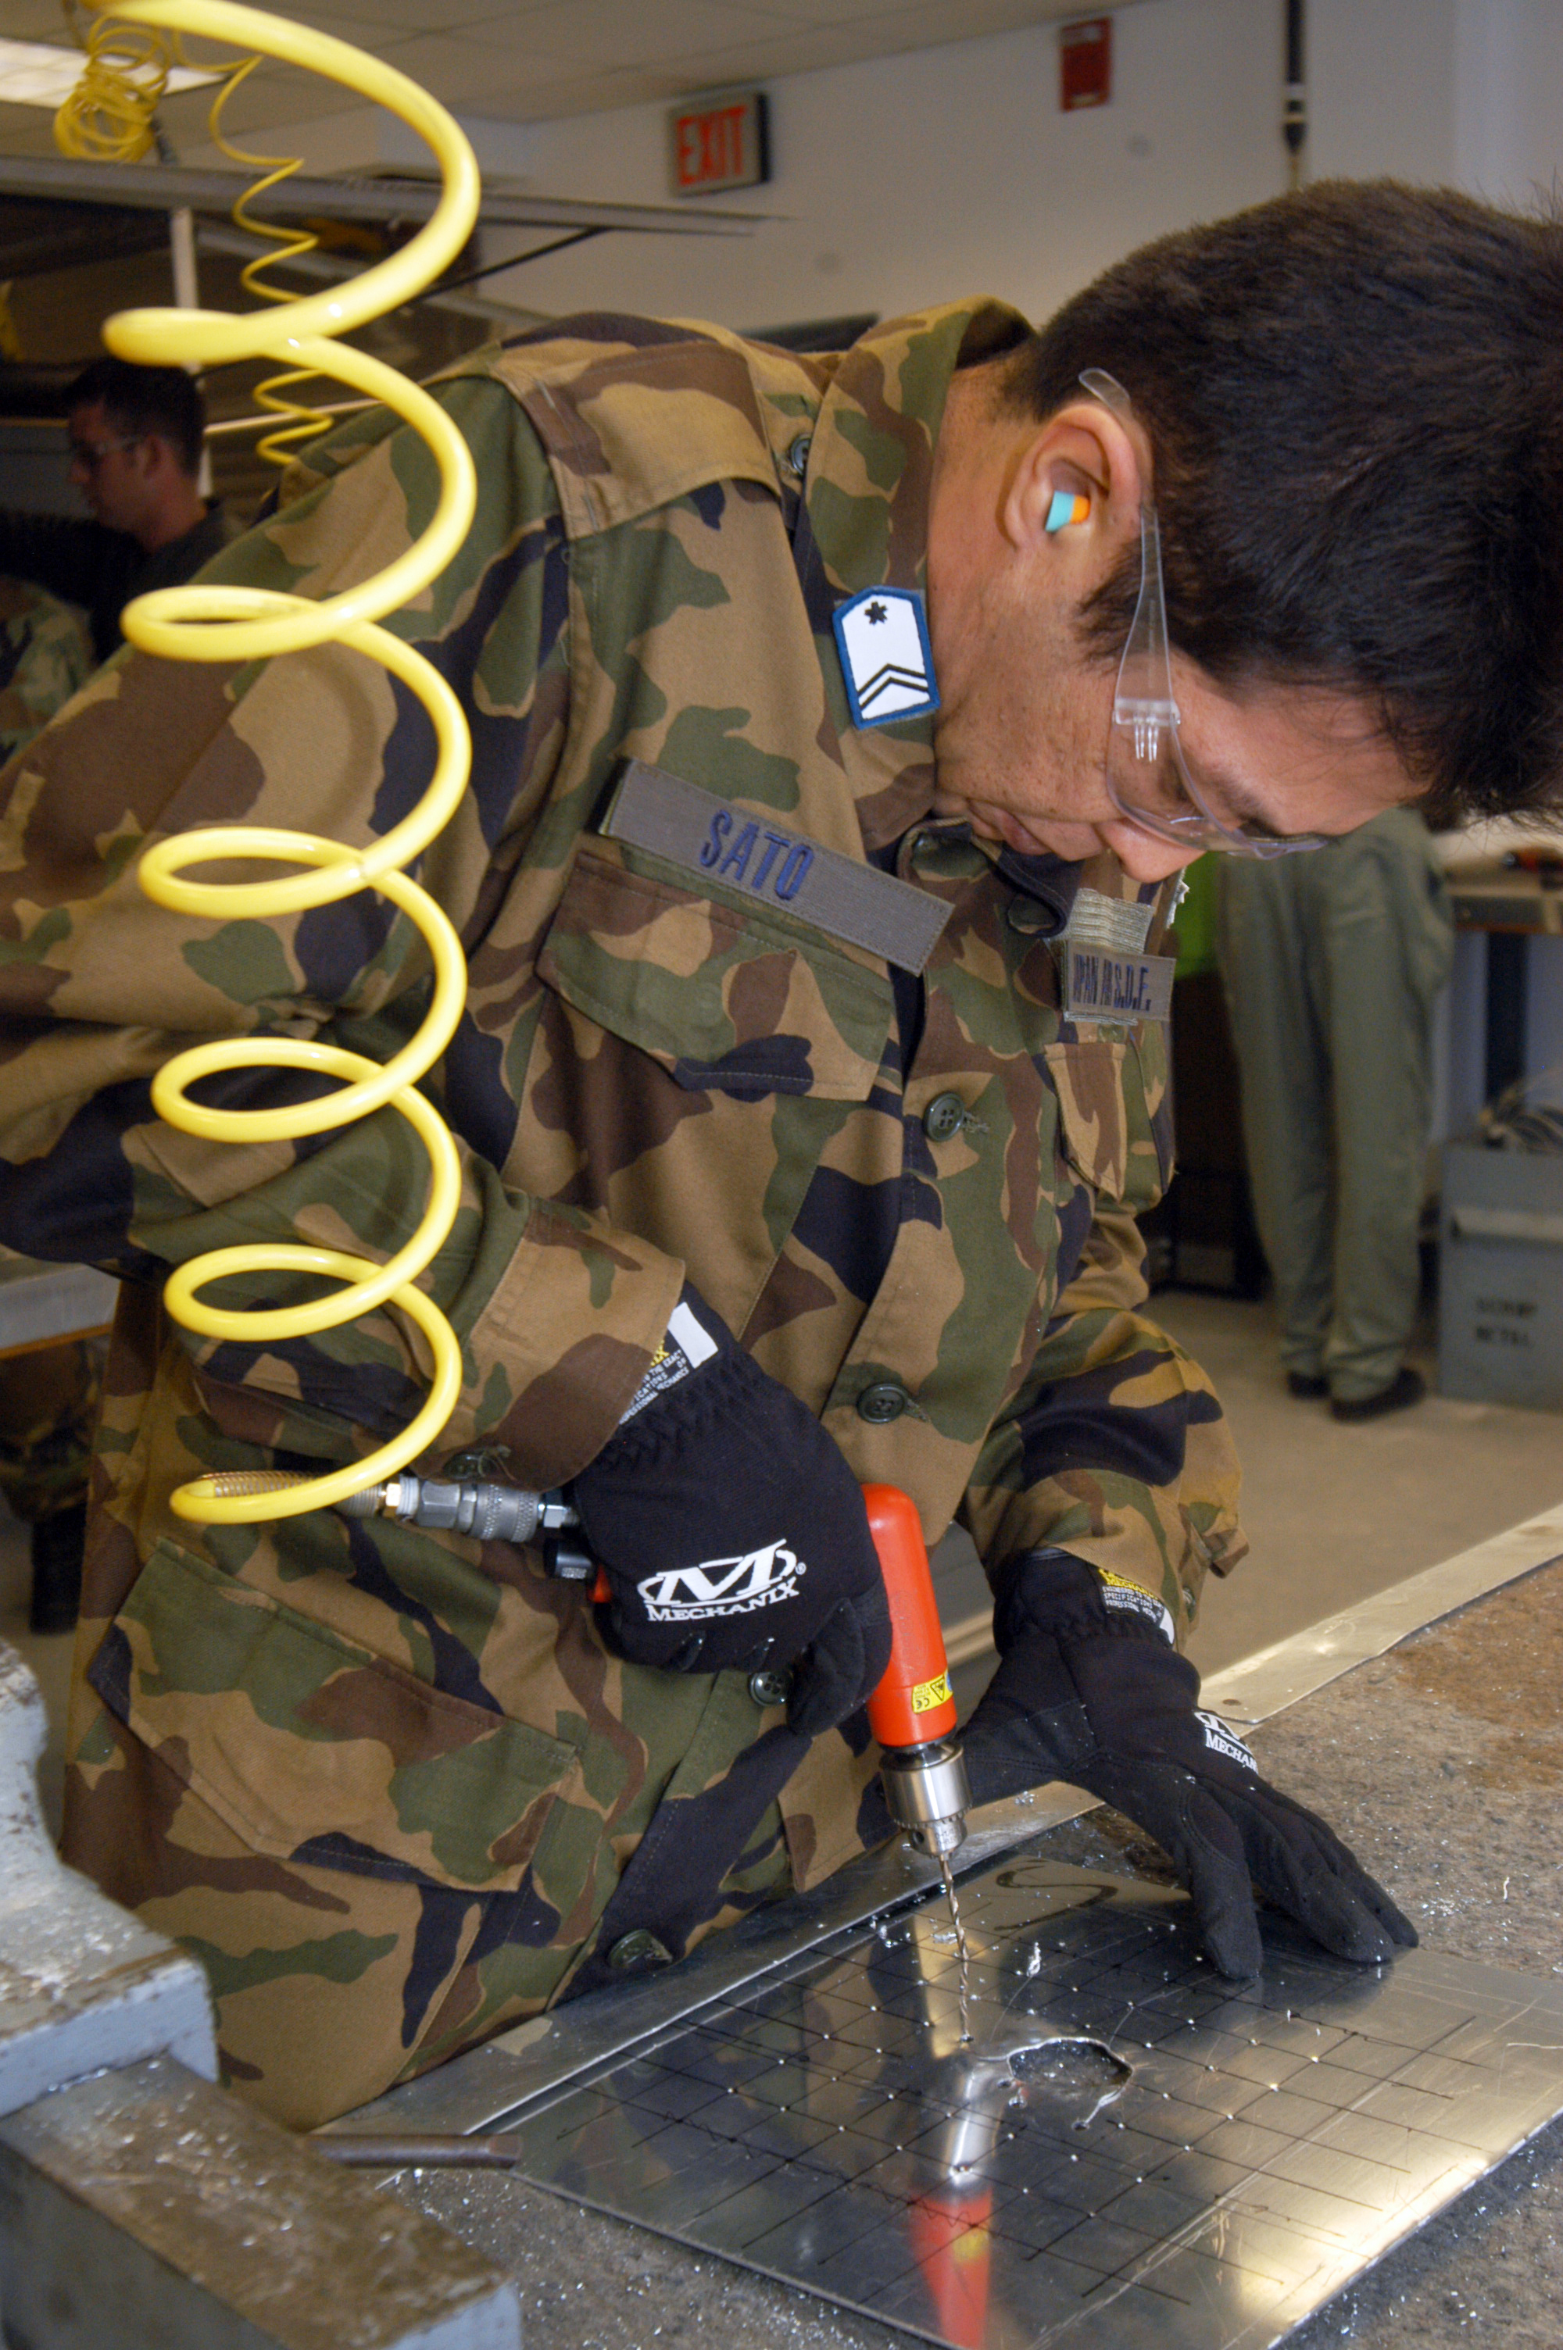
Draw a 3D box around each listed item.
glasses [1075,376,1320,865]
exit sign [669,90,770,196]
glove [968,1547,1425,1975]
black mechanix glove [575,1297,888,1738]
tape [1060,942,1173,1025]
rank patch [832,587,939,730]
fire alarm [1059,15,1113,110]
[{"bbox_3d":[0.163,-0.197,1.100,0.052,0.165,0.150,-7,-5,38],"label":"glasses"},{"bbox_3d":[-0.149,-2.491,7.250,0.300,0.203,0.045,5,12,41],"label":"exit sign"},{"bbox_3d":[0.139,0.223,1.163,0.143,0.080,0.230,-7,38,-28],"label":"glove"},{"bbox_3d":[-0.020,0.121,1.070,0.108,0.163,0.090,-22,-18,5],"label":"black mechanix glove"},{"bbox_3d":[0.144,-0.082,1.280,0.008,0.030,0.130,6,4,25],"label":"tape"},{"bbox_3d":[0.038,-0.186,1.080,0.032,0.049,0.006,-11,8,4],"label":"rank patch"},{"bbox_3d":[0.660,-2.407,6.500,0.126,0.176,0.050,5,12,41],"label":"fire alarm"}]

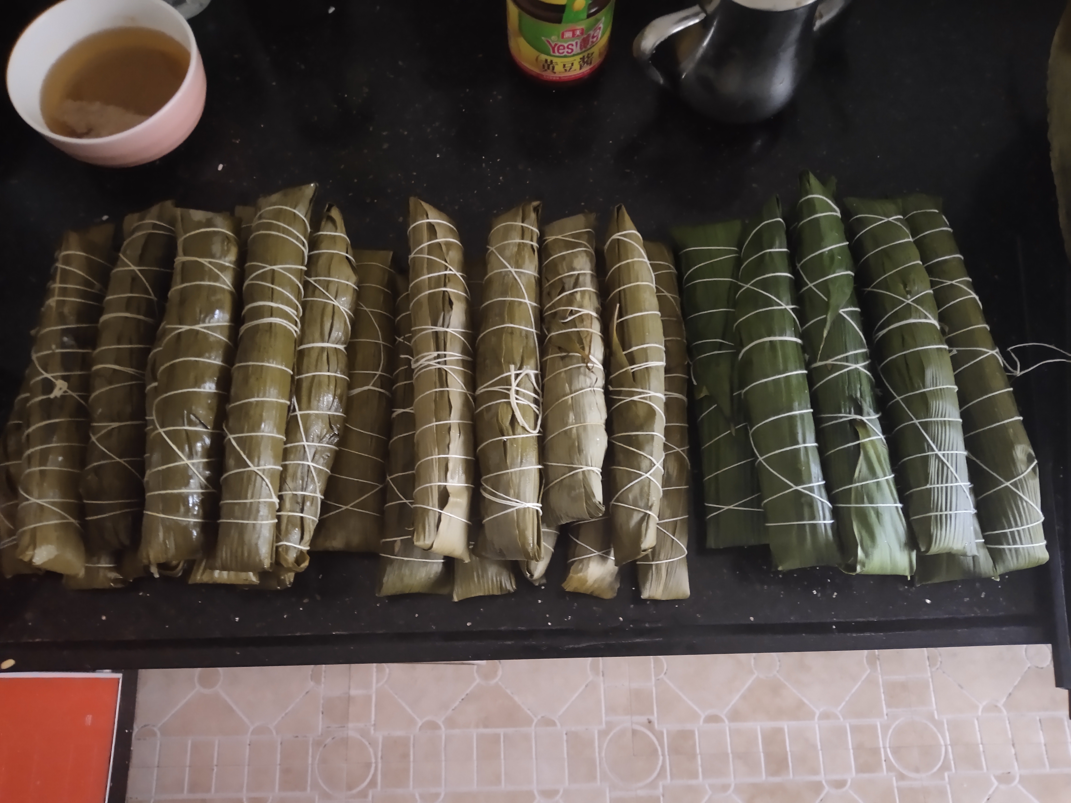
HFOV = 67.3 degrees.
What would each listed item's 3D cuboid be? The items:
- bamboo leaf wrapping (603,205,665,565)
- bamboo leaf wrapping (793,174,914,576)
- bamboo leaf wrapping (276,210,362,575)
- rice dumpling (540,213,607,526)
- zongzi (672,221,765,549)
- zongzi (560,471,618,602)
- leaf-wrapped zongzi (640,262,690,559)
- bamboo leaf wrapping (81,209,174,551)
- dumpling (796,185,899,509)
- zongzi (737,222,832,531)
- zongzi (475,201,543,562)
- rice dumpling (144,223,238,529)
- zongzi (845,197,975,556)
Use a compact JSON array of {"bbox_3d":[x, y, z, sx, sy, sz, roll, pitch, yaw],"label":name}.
[{"bbox_3d":[0.064,-0.018,0.547,0.038,0.035,0.252,1,72,0],"label":"bamboo leaf wrapping"},{"bbox_3d":[0.191,-0.026,0.496,0.045,0.043,0.262,-1,72,-1],"label":"bamboo leaf wrapping"},{"bbox_3d":[-0.149,-0.016,0.544,0.033,0.030,0.255,2,72,0],"label":"bamboo leaf wrapping"},{"bbox_3d":[0.026,-0.027,0.549,0.040,0.037,0.222,0,72,-1],"label":"rice dumpling"},{"bbox_3d":[0.136,-0.018,0.583,0.046,0.033,0.248,0,72,-1],"label":"zongzi"},{"bbox_3d":[0.032,0.006,0.475,0.034,0.032,0.208,1,73,-1],"label":"zongzi"},{"bbox_3d":[0.082,0.005,0.546,0.033,0.031,0.246,0,73,0],"label":"leaf-wrapped zongzi"},{"bbox_3d":[-0.275,-0.022,0.555,0.040,0.034,0.253,-3,72,-2],"label":"bamboo leaf wrapping"},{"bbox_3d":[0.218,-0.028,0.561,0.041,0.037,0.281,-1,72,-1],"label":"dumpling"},{"bbox_3d":[0.185,-0.024,0.596,0.047,0.042,0.267,-1,74,-1],"label":"zongzi"},{"bbox_3d":[-0.013,-0.020,0.543,0.042,0.038,0.250,1,72,0],"label":"zongzi"},{"bbox_3d":[-0.192,-0.018,0.447,0.038,0.036,0.184,-2,73,-2],"label":"rice dumpling"},{"bbox_3d":[0.277,-0.027,0.596,0.046,0.040,0.278,-3,73,-1],"label":"zongzi"}]

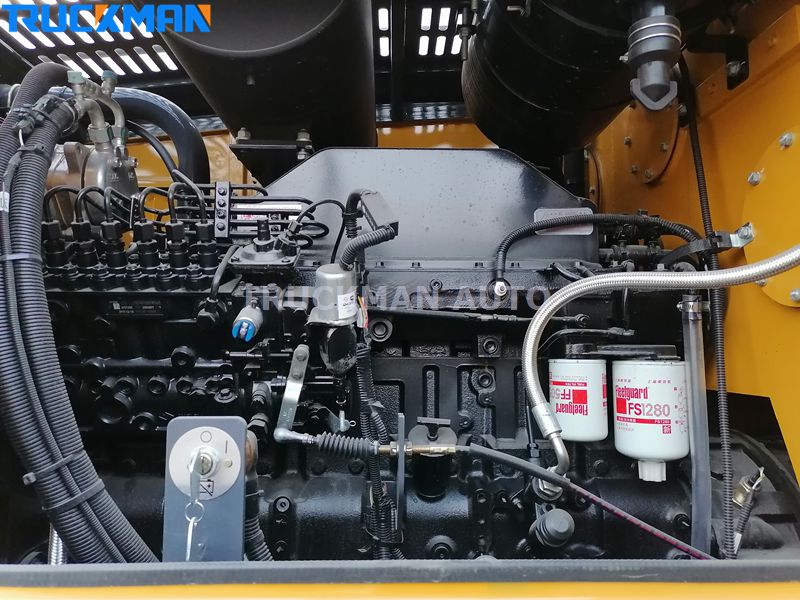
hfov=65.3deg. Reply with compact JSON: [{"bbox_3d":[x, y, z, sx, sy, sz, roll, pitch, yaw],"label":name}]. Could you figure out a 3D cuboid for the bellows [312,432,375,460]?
[{"bbox_3d":[-0.067,0.178,0.765,0.075,0.026,0.026,10,-4,0],"label":"bellows"}]

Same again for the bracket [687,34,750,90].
[{"bbox_3d":[0.550,-0.409,1.071,0.072,0.066,0.064,0,-5,0],"label":"bracket"}]

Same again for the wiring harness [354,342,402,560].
[{"bbox_3d":[-0.030,0.211,0.865,0.062,0.305,0.055,0,-4,0],"label":"wiring harness"}]

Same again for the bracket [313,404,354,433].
[{"bbox_3d":[-0.085,0.151,0.800,0.052,0.037,0.030,0,-4,0],"label":"bracket"}]

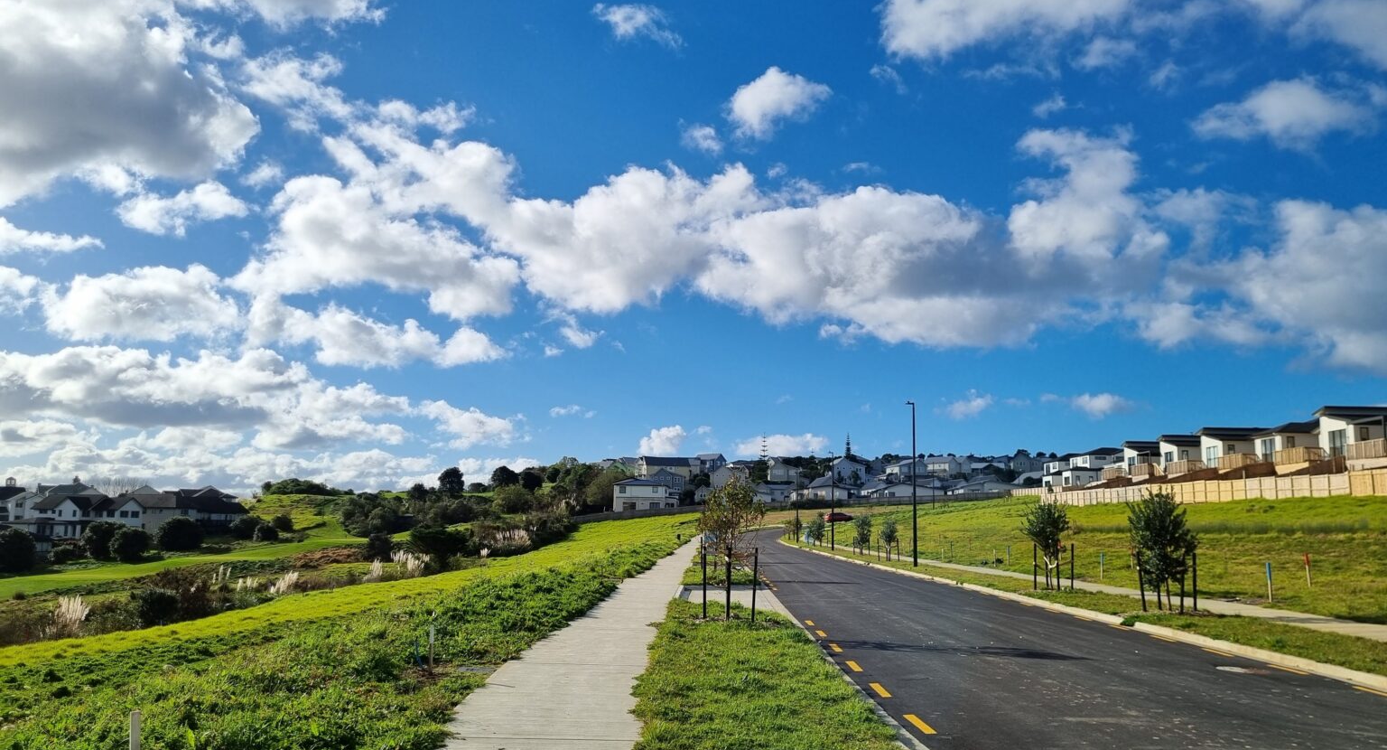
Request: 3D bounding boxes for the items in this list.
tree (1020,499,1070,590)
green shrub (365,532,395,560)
[{"bbox_3d":[9.451,4.549,28.000,1.300,2.420,1.300,1,-8,0],"label":"tree"},{"bbox_3d":[-33.726,18.403,112.000,3.260,3.100,3.260,0,-8,0],"label":"green shrub"}]

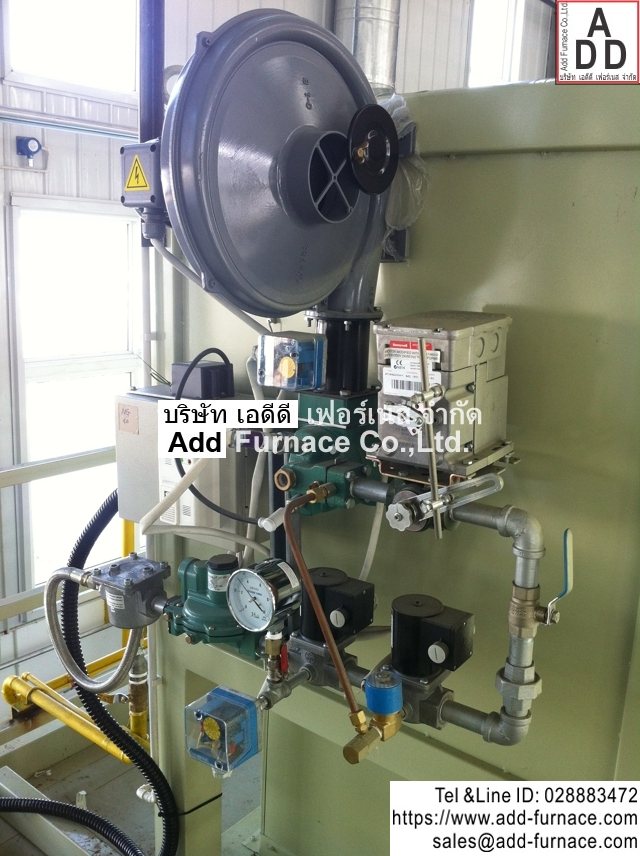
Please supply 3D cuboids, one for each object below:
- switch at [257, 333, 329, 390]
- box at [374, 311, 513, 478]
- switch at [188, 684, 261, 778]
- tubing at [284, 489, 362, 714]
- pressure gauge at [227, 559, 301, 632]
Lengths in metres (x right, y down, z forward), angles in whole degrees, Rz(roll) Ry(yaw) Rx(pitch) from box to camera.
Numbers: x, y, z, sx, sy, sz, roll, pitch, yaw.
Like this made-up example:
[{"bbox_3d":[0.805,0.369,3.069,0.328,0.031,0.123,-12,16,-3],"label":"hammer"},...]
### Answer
[{"bbox_3d":[-0.040,-0.100,1.282,0.072,0.073,0.070,11,18,36],"label":"switch"},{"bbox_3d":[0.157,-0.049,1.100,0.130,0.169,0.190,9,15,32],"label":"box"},{"bbox_3d":[-0.132,0.410,1.180,0.072,0.074,0.067,10,18,36],"label":"switch"},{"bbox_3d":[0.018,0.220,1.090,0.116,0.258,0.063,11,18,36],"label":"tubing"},{"bbox_3d":[-0.074,0.221,1.156,0.083,0.083,0.057,11,18,36],"label":"pressure gauge"}]

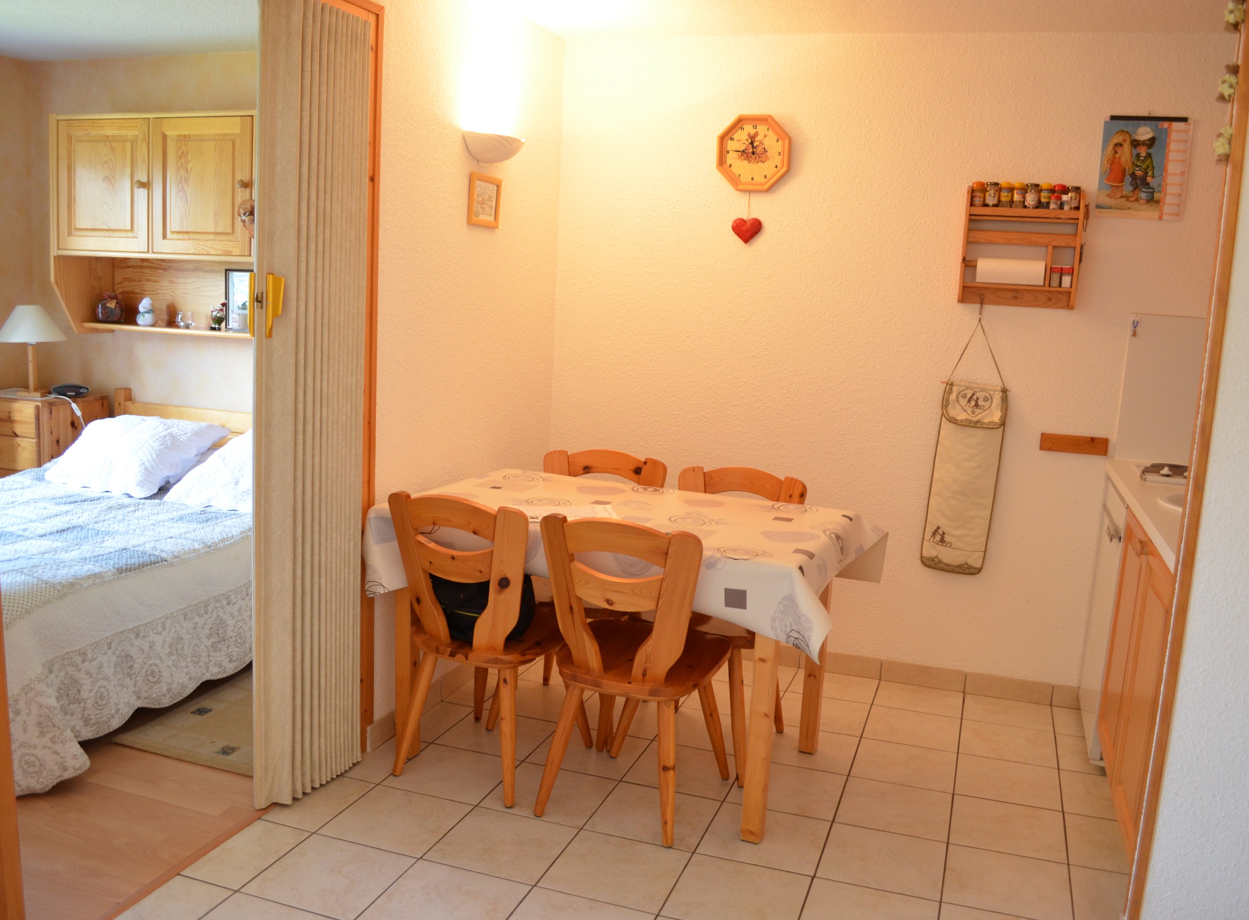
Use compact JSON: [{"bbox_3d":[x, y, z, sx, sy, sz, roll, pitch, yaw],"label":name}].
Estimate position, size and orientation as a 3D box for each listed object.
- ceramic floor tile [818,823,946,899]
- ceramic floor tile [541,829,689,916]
[{"bbox_3d":[0.645,0.999,2.583,0.300,0.010,0.300,5,9,19],"label":"ceramic floor tile"},{"bbox_3d":[-0.020,0.985,2.487,0.299,0.010,0.303,5,9,19],"label":"ceramic floor tile"}]

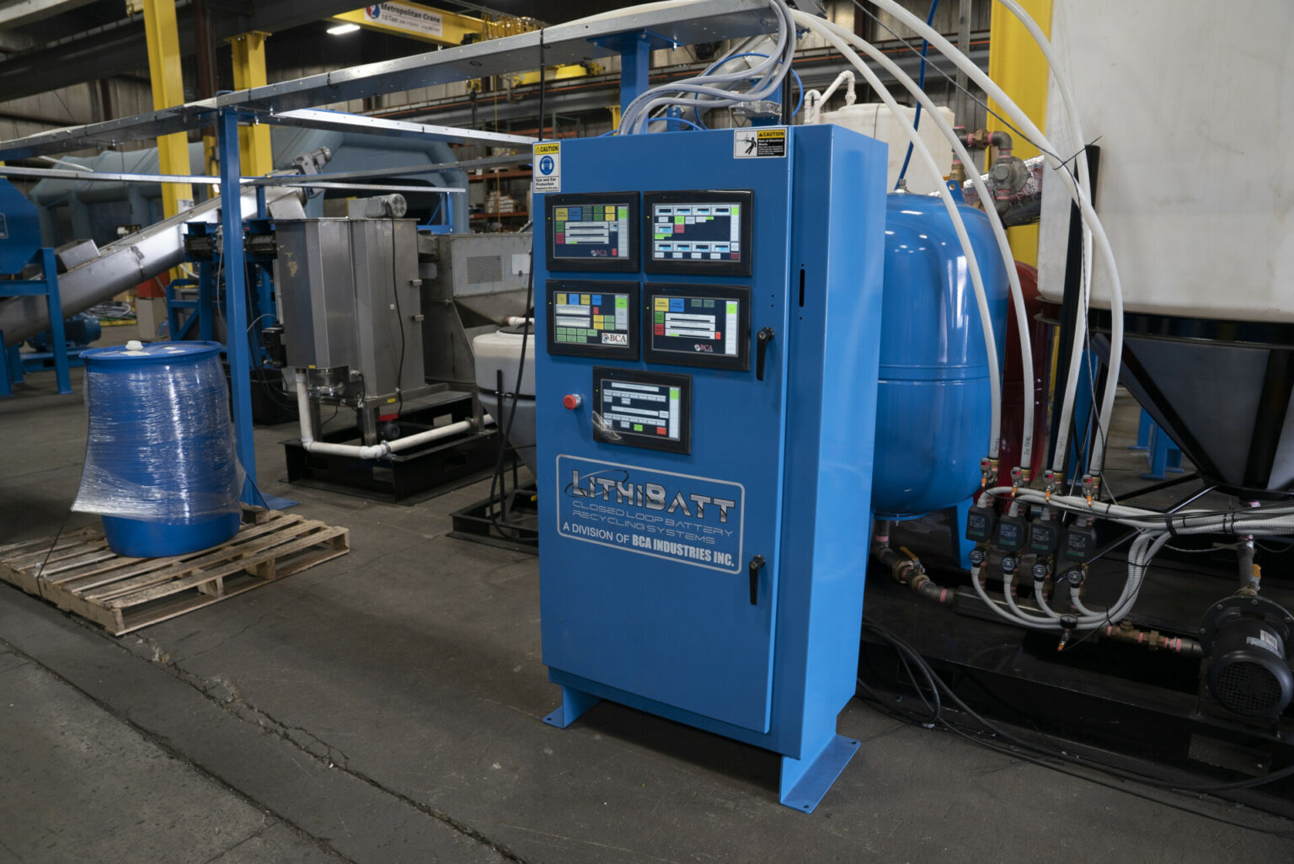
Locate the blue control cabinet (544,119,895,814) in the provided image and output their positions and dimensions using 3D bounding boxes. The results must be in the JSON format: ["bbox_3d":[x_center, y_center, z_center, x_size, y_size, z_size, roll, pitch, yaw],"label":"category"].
[{"bbox_3d":[0.158,0.076,2.430,0.874,1.694,0.433,7,14,31],"label":"blue control cabinet"}]

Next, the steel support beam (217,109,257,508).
[{"bbox_3d":[-2.212,-0.623,4.669,0.078,2.141,0.078,7,14,31],"label":"steel support beam"}]

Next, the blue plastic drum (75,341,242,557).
[{"bbox_3d":[-2.213,0.055,3.950,0.605,0.885,0.605,7,14,31],"label":"blue plastic drum"}]

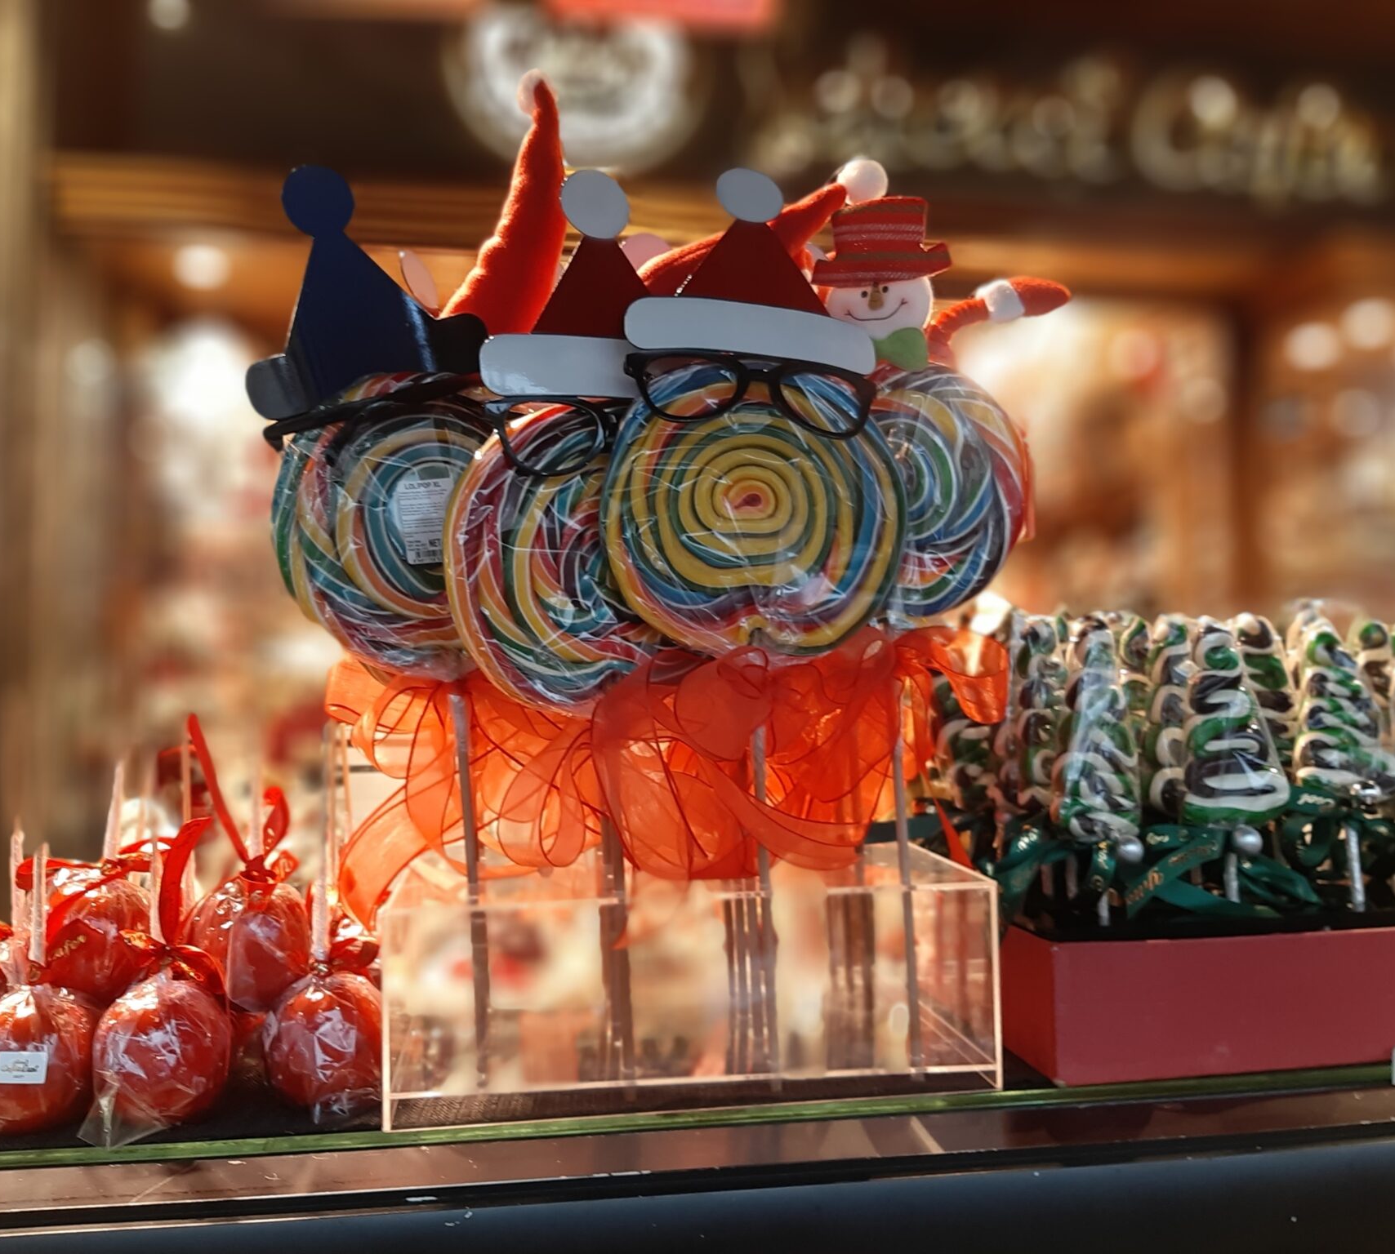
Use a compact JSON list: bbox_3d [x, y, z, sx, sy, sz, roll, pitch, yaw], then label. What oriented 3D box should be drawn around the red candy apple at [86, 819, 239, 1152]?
[{"bbox_3d":[-0.312,0.207,0.728,0.082,0.174,0.084,-1,-2,-7],"label":"red candy apple"}]

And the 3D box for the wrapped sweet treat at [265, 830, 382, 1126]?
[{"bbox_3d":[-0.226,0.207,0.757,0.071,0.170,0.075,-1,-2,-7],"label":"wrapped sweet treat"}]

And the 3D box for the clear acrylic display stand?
[{"bbox_3d":[-0.010,0.224,0.826,0.365,0.124,0.181,-1,-2,-7],"label":"clear acrylic display stand"}]

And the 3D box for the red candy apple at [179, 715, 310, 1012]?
[{"bbox_3d":[-0.289,0.152,0.801,0.080,0.185,0.080,-1,-2,-7],"label":"red candy apple"}]

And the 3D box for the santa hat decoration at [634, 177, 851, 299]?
[{"bbox_3d":[0.032,-0.258,0.858,0.145,0.097,0.079,-1,-2,-7],"label":"santa hat decoration"}]

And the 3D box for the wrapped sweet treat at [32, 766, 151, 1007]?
[{"bbox_3d":[-0.395,0.168,0.819,0.078,0.153,0.078,-1,-2,-7],"label":"wrapped sweet treat"}]

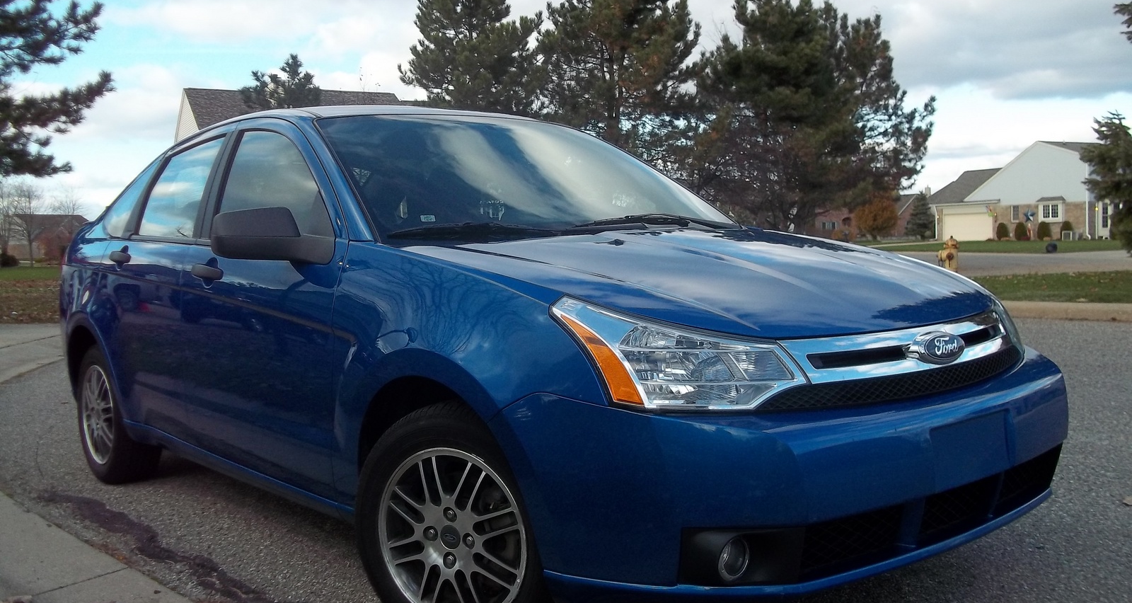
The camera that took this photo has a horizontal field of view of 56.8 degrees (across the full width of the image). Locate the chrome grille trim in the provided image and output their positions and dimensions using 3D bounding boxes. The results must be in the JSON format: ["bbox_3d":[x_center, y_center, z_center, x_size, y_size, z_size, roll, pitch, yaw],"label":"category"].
[{"bbox_3d":[0.816,0.093,2.403,0.920,0.105,0.125,-4,4,-41],"label":"chrome grille trim"}]

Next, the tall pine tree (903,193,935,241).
[{"bbox_3d":[30.592,-7.457,90.500,2.800,4.350,2.800,0,4,23],"label":"tall pine tree"}]

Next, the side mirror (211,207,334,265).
[{"bbox_3d":[-0.781,-0.172,2.811,0.260,0.145,0.210,-4,4,-41],"label":"side mirror"}]

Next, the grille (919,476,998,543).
[{"bbox_3d":[0.874,0.463,2.368,0.315,0.110,0.060,-4,4,-41],"label":"grille"}]

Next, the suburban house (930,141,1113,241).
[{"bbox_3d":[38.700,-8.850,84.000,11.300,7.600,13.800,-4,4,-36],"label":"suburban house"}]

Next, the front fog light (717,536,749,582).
[{"bbox_3d":[0.331,0.507,2.067,0.092,0.092,0.055,-4,4,-36],"label":"front fog light"}]

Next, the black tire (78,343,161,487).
[{"bbox_3d":[-1.896,0.461,4.435,0.200,0.610,0.610,-5,4,-41],"label":"black tire"}]

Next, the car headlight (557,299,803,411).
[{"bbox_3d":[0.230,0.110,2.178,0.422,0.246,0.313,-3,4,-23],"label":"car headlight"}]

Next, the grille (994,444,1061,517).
[{"bbox_3d":[1.169,0.437,2.638,0.090,0.145,0.340,0,4,32],"label":"grille"}]

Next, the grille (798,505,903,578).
[{"bbox_3d":[0.581,0.482,2.150,0.315,0.110,0.070,-4,4,-32],"label":"grille"}]

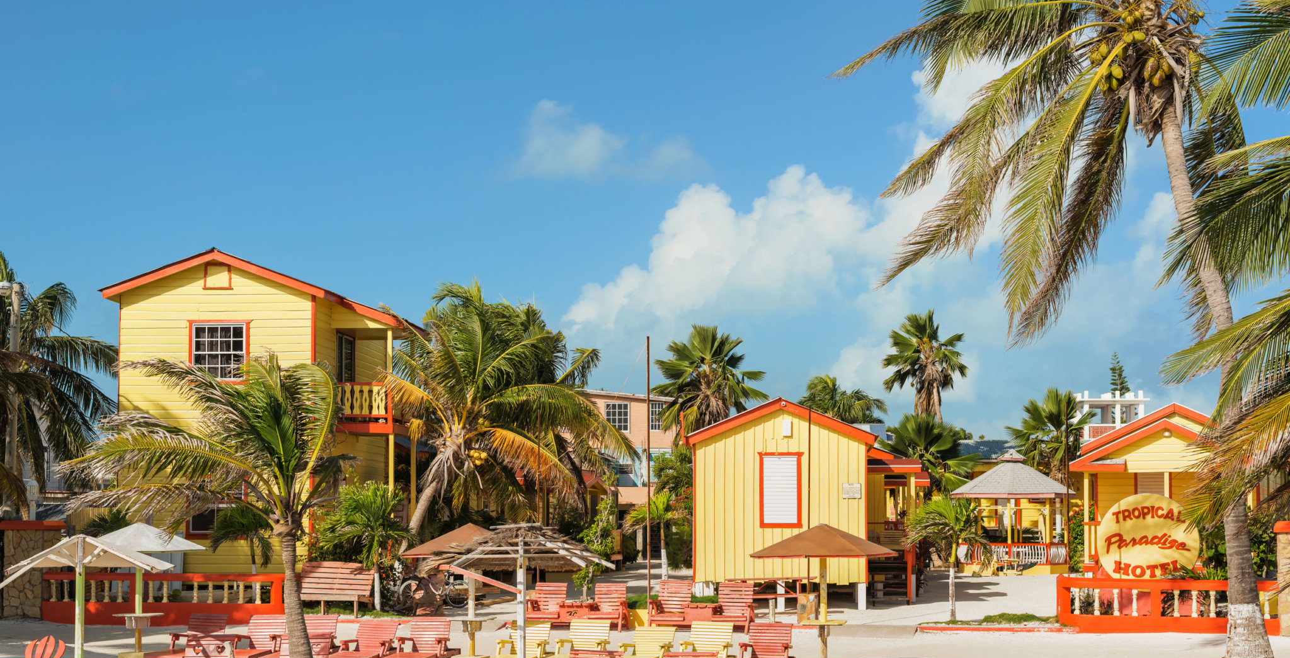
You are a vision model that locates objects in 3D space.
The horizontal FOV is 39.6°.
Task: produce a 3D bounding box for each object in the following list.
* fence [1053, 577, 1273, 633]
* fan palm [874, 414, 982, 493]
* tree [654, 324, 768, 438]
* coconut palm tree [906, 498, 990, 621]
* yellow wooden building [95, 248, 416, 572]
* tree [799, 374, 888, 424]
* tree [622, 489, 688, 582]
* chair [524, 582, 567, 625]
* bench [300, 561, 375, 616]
[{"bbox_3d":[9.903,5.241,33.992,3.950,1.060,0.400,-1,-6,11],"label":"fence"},{"bbox_3d":[8.850,5.145,55.763,3.100,4.900,2.900,0,-5,0],"label":"fan palm"},{"bbox_3d":[2.042,3.836,55.897,3.500,8.000,3.500,0,-6,0],"label":"tree"},{"bbox_3d":[6.220,4.591,36.434,1.750,2.600,1.750,0,-5,0],"label":"coconut palm tree"},{"bbox_3d":[-8.291,2.623,42.902,6.870,8.050,8.000,-1,-6,5],"label":"yellow wooden building"},{"bbox_3d":[8.642,5.990,77.792,4.200,8.110,4.200,0,-6,0],"label":"tree"},{"bbox_3d":[0.250,4.716,38.521,1.500,2.550,1.500,0,-6,0],"label":"tree"},{"bbox_3d":[-1.780,4.996,32.300,0.680,0.900,0.820,-1,-6,13],"label":"chair"},{"bbox_3d":[-6.809,5.606,38.404,1.700,1.120,0.750,-2,-6,19],"label":"bench"}]

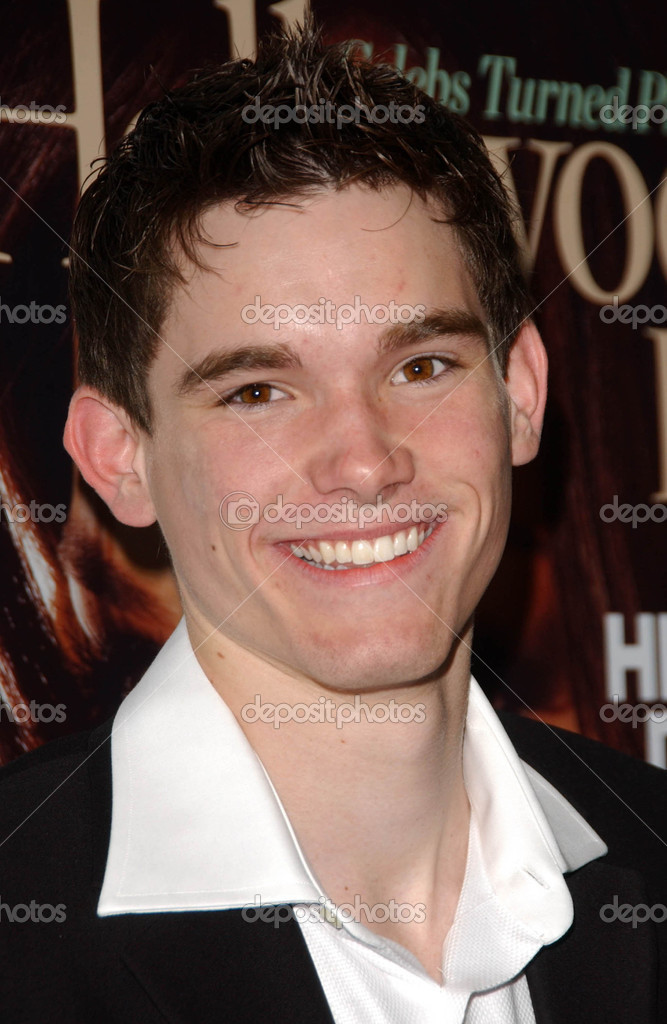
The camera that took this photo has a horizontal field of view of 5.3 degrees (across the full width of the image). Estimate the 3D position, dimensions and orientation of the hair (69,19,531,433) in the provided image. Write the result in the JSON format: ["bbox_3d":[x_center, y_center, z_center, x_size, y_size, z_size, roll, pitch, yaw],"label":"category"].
[{"bbox_3d":[-0.017,-0.105,2.850,0.178,0.175,0.205,-8,0,-12],"label":"hair"}]

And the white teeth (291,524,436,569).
[{"bbox_3d":[0.012,0.013,2.765,0.056,0.015,0.024,-8,0,-12],"label":"white teeth"}]

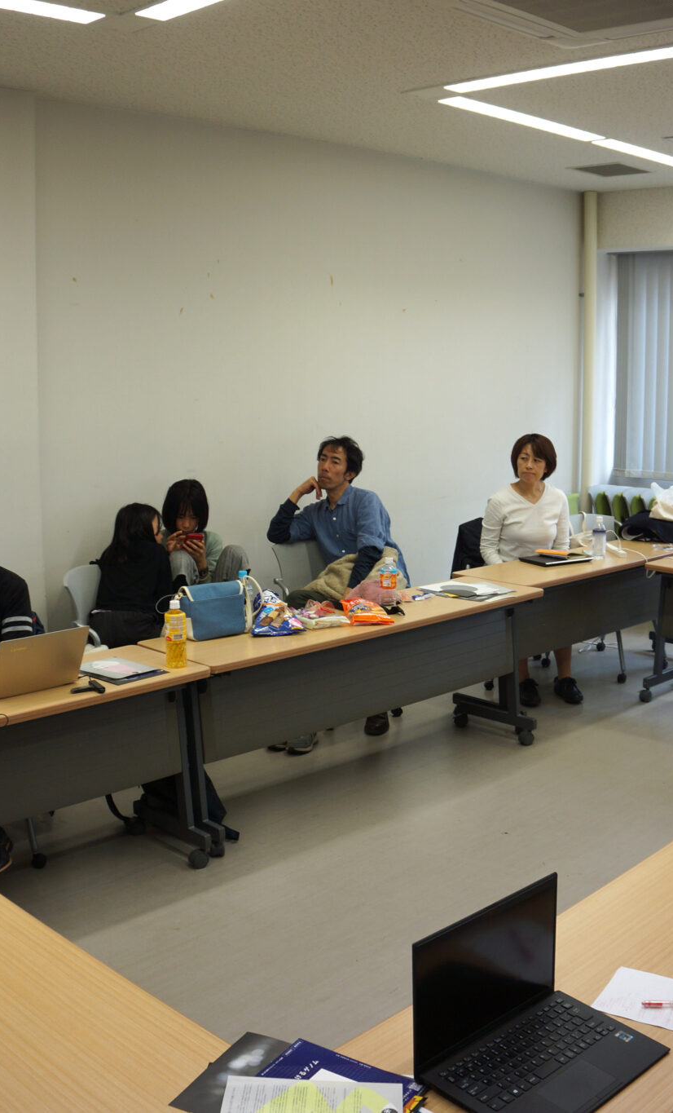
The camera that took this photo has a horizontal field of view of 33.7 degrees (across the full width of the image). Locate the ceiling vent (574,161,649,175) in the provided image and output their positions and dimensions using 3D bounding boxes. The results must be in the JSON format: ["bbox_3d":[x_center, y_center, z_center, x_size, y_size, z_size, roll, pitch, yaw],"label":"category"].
[{"bbox_3d":[1.665,-2.322,6.674,0.310,0.030,0.350,10,14,44],"label":"ceiling vent"}]

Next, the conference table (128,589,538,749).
[{"bbox_3d":[0.102,0.574,4.440,1.800,0.700,0.450,-10,15,-43],"label":"conference table"}]

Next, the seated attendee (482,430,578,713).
[{"bbox_3d":[0.996,0.040,5.679,0.480,1.310,0.720,-1,11,-10],"label":"seated attendee"}]

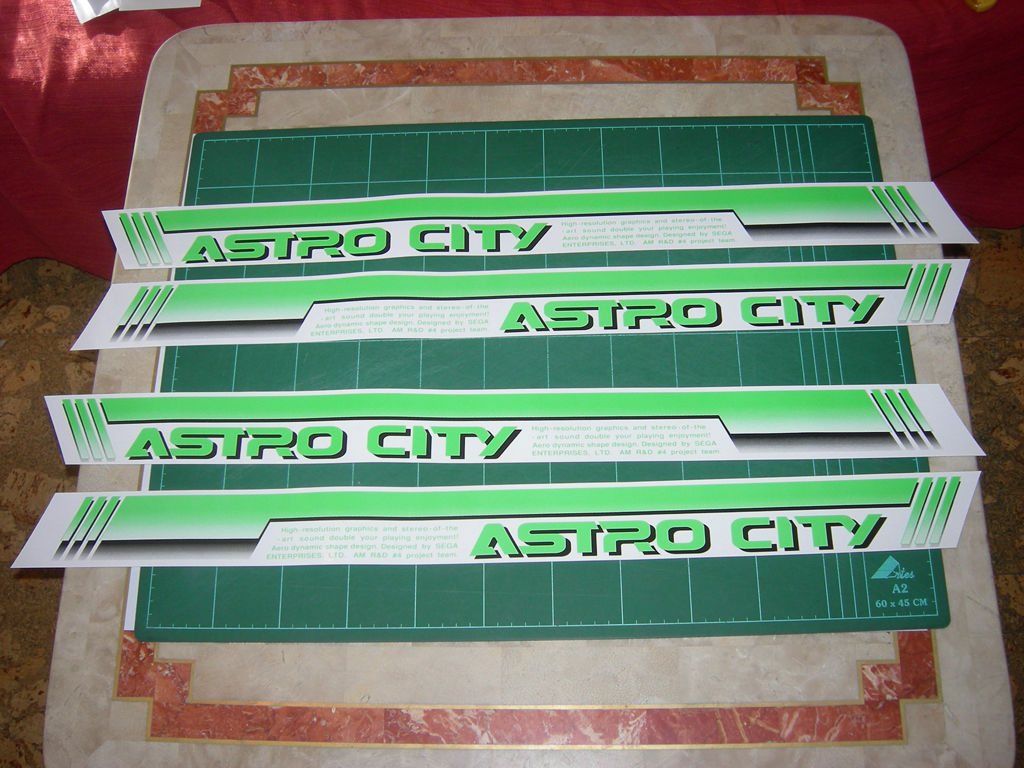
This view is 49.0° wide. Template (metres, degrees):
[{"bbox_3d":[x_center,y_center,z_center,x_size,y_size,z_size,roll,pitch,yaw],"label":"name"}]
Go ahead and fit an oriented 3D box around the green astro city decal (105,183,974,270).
[{"bbox_3d":[0.016,-0.133,0.936,0.742,0.005,0.060,-2,67,2],"label":"green astro city decal"}]

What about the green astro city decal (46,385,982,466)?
[{"bbox_3d":[-0.007,0.032,0.868,0.741,0.005,0.060,-1,67,2],"label":"green astro city decal"}]

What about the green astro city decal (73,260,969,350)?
[{"bbox_3d":[0.008,-0.065,0.908,0.740,0.005,0.060,-2,67,2],"label":"green astro city decal"}]

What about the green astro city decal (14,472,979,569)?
[{"bbox_3d":[-0.013,0.103,0.838,0.739,0.005,0.059,-2,67,2],"label":"green astro city decal"}]

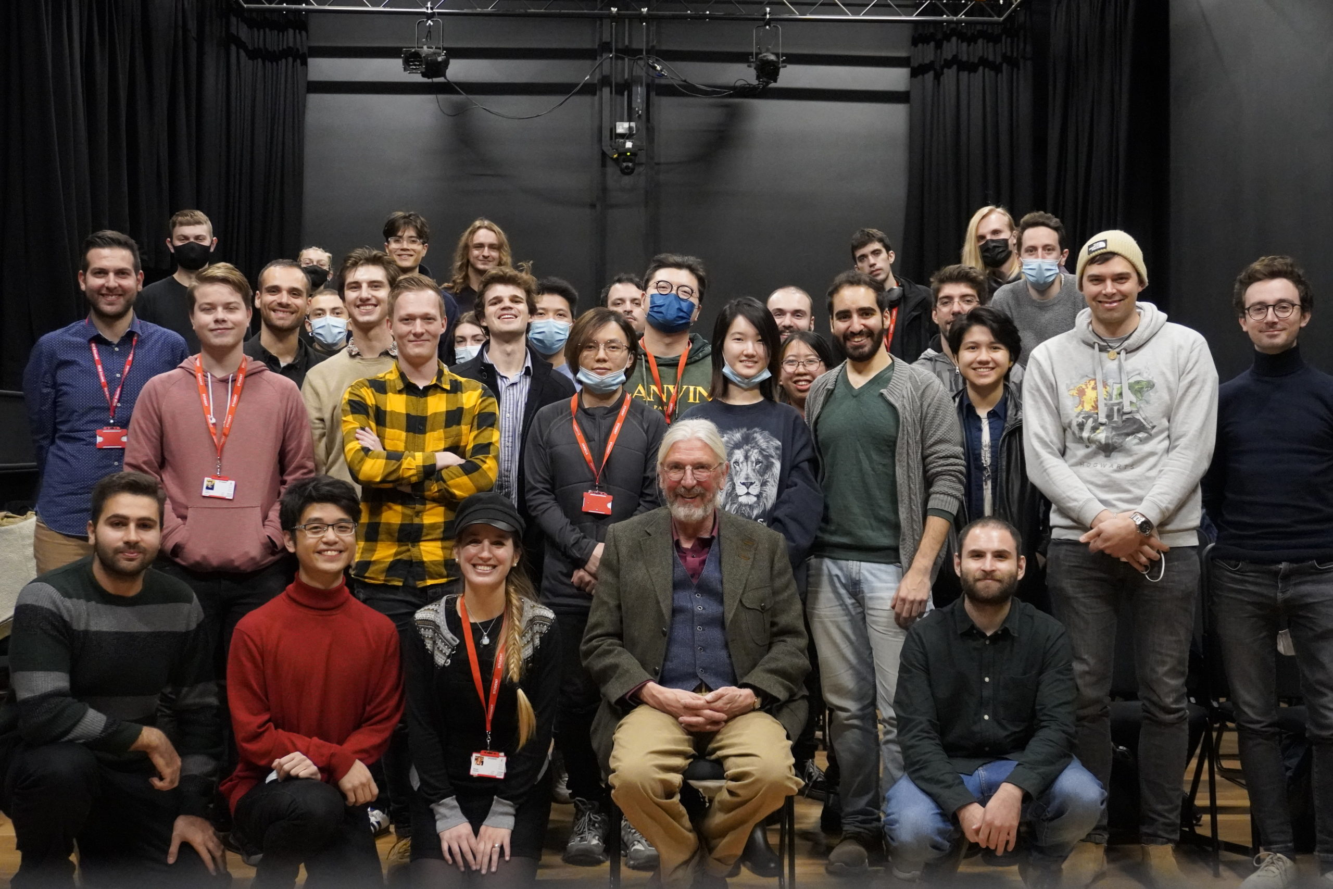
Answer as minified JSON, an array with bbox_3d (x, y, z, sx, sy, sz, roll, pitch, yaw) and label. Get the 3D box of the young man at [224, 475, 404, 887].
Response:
[{"bbox_3d":[-0.863,0.673,3.613,0.470,1.196,0.730,0,-1,-13],"label":"young man"}]

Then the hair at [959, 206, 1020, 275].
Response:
[{"bbox_3d":[1.255,-0.774,5.750,0.240,0.300,0.230,-7,0,22],"label":"hair"}]

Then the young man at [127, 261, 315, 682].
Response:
[{"bbox_3d":[-1.281,0.354,4.260,0.540,1.752,0.350,0,0,-12],"label":"young man"}]

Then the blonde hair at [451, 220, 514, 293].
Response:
[{"bbox_3d":[-0.768,-0.771,6.150,0.270,0.330,0.240,0,-1,-8],"label":"blonde hair"}]

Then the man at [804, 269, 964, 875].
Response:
[{"bbox_3d":[0.627,0.359,4.320,0.480,1.741,0.360,0,0,18],"label":"man"}]

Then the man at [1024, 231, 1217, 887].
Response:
[{"bbox_3d":[1.302,0.308,4.250,0.560,1.844,0.380,0,0,19],"label":"man"}]

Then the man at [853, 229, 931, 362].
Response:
[{"bbox_3d":[0.867,0.020,5.800,0.490,1.740,0.340,0,0,20],"label":"man"}]

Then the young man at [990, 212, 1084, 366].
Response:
[{"bbox_3d":[1.326,0.054,5.200,0.480,1.733,0.350,0,0,13],"label":"young man"}]

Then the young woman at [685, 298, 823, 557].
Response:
[{"bbox_3d":[0.235,0.427,4.340,0.460,1.712,0.310,0,-1,3],"label":"young woman"}]

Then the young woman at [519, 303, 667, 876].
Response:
[{"bbox_3d":[-0.219,0.435,4.420,0.460,1.695,0.330,0,-1,-3],"label":"young woman"}]

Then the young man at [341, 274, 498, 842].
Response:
[{"bbox_3d":[-0.742,0.385,4.439,0.500,1.793,0.360,0,-1,-9],"label":"young man"}]

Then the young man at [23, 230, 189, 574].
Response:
[{"bbox_3d":[-1.673,0.320,4.409,0.510,1.917,0.340,0,-1,-21],"label":"young man"}]

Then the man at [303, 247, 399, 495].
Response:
[{"bbox_3d":[-0.942,0.303,4.740,0.490,1.854,0.340,0,0,-10],"label":"man"}]

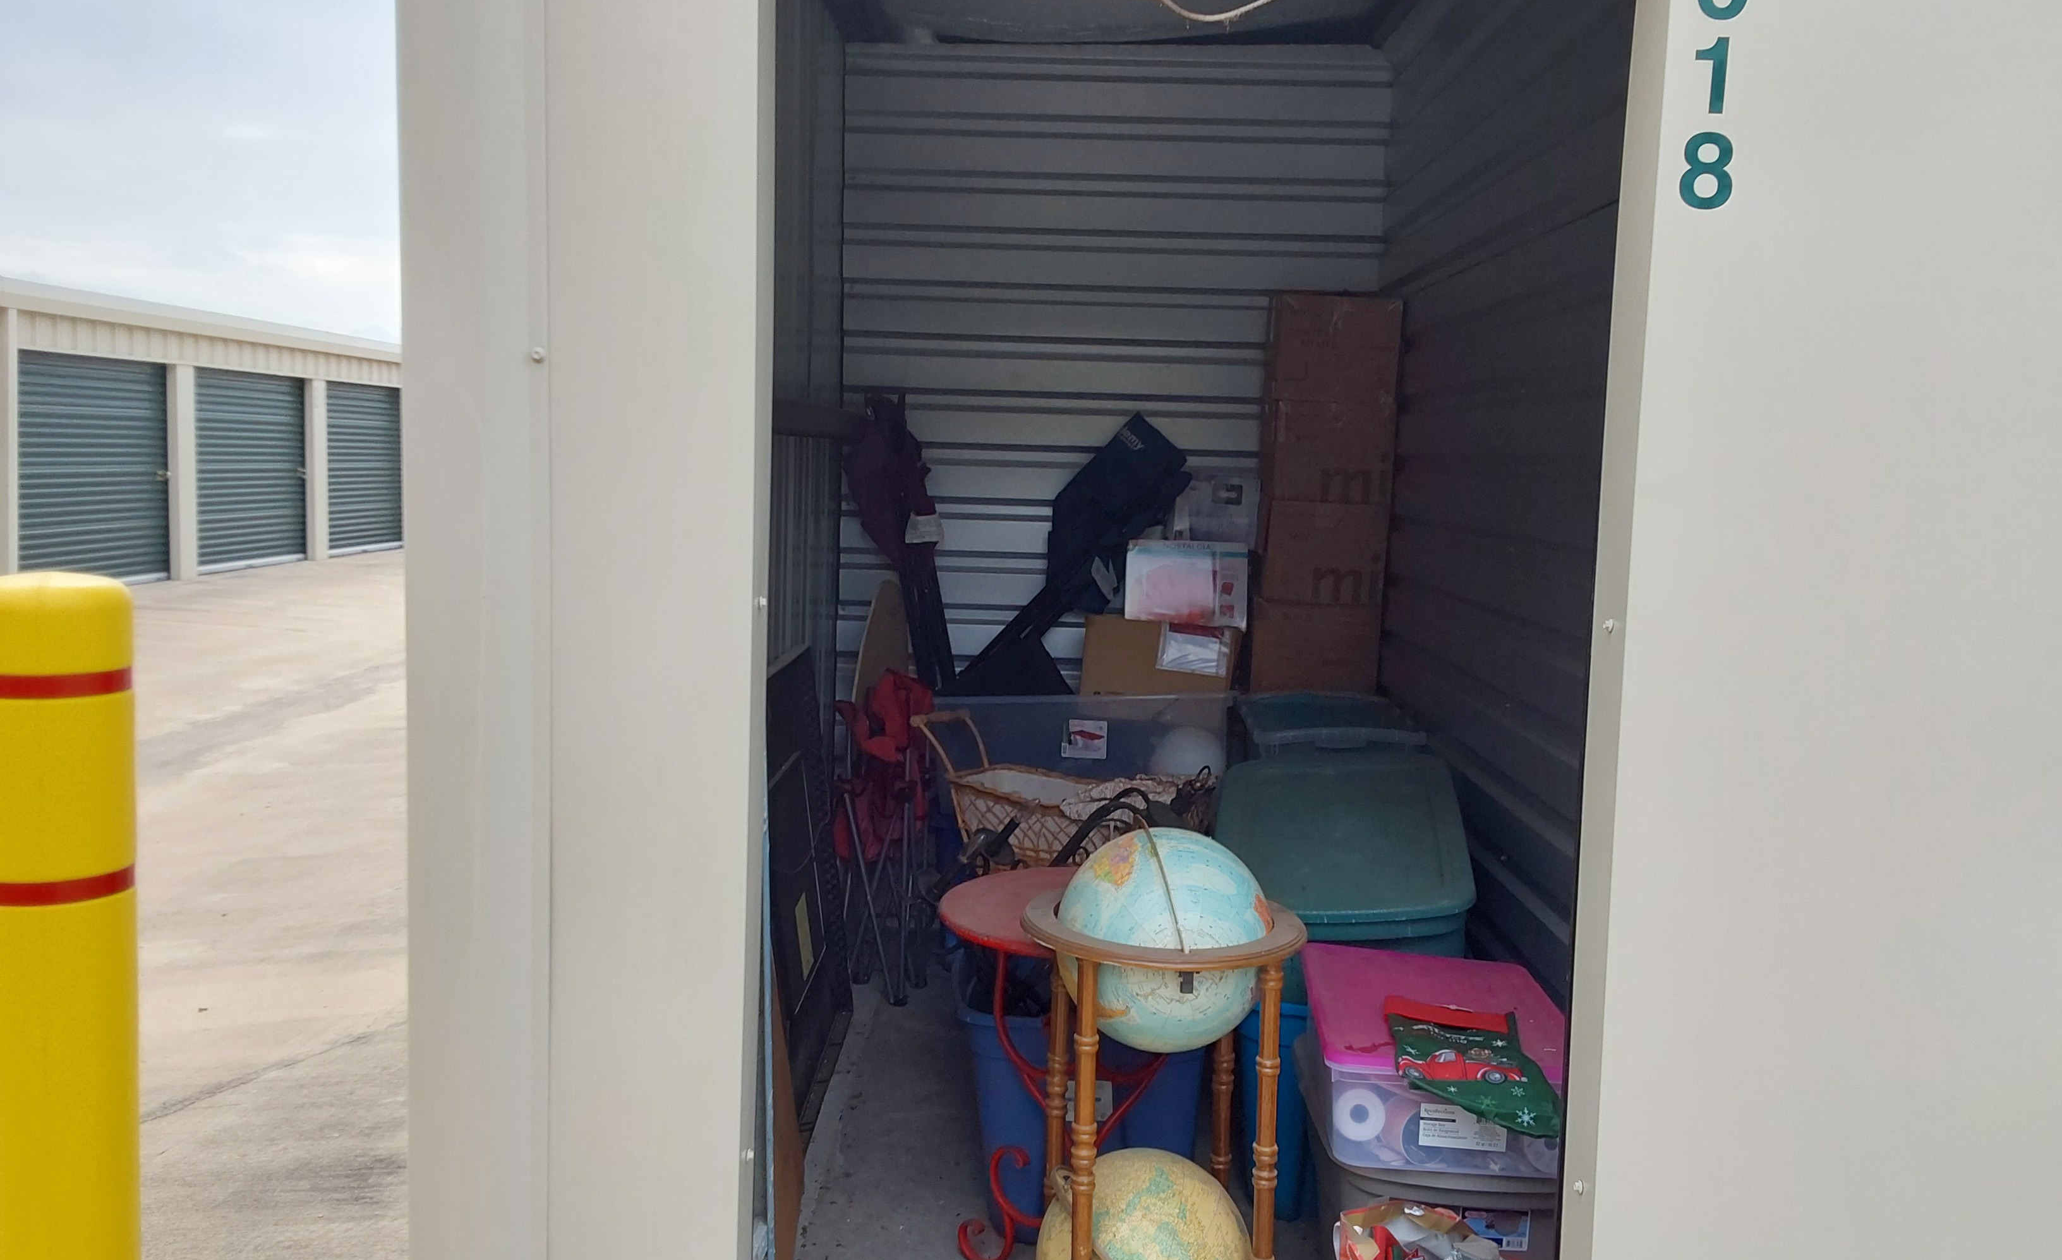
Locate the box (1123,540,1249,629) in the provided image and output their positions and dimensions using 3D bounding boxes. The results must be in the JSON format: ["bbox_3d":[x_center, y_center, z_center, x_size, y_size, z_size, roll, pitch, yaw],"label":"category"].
[{"bbox_3d":[0.408,-0.120,4.217,0.300,0.200,0.220,3,6,13],"label":"box"}]

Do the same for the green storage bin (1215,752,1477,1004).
[{"bbox_3d":[0.588,0.563,3.254,0.465,0.400,0.620,2,20,6],"label":"green storage bin"}]

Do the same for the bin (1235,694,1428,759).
[{"bbox_3d":[0.690,0.258,3.917,0.380,0.120,0.560,2,6,2],"label":"bin"}]

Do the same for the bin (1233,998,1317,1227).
[{"bbox_3d":[0.584,0.875,3.328,0.430,0.420,0.580,2,6,2],"label":"bin"}]

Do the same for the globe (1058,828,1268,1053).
[{"bbox_3d":[0.184,0.435,2.342,0.305,0.305,0.305,1,6,0],"label":"globe"}]

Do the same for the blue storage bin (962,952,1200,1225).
[{"bbox_3d":[0.085,0.873,3.237,0.440,0.420,0.580,1,6,0],"label":"blue storage bin"}]

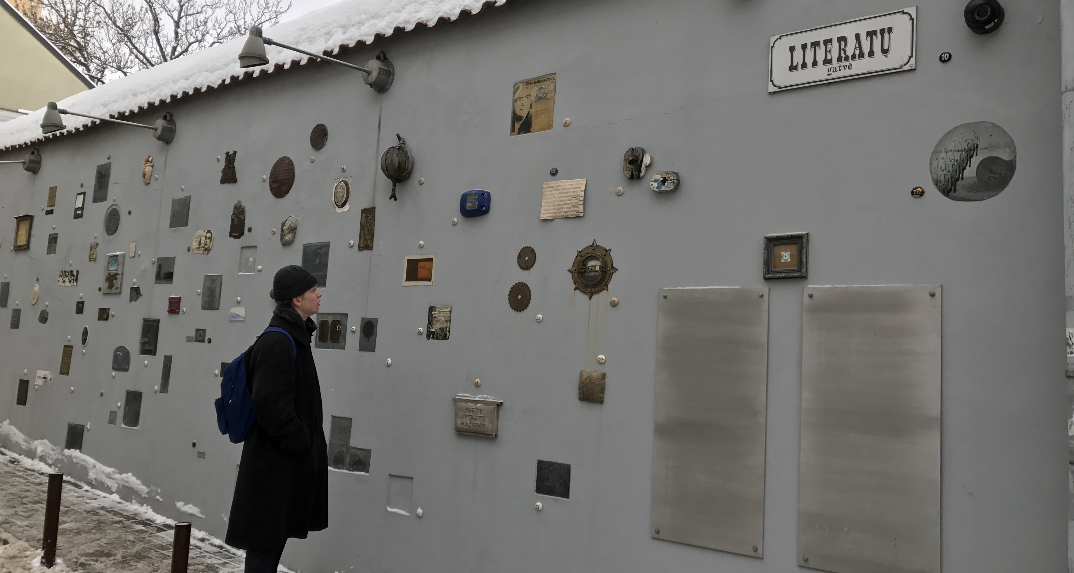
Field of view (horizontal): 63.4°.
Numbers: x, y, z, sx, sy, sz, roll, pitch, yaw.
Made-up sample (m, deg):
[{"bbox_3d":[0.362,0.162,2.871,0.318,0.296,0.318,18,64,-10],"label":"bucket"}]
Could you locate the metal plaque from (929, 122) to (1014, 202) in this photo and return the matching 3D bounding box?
[{"bbox_3d":[1.562,-0.446,3.115,0.282,0.290,0.020,-1,-6,38],"label":"metal plaque"}]

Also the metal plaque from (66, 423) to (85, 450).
[{"bbox_3d":[-3.789,1.250,7.145,0.293,0.229,0.020,-1,-6,38],"label":"metal plaque"}]

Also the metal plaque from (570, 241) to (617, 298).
[{"bbox_3d":[0.278,-0.077,4.089,0.263,0.281,0.060,-1,-6,38],"label":"metal plaque"}]

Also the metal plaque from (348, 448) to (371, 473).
[{"bbox_3d":[-1.026,1.010,5.043,0.180,0.139,0.020,-1,-7,38],"label":"metal plaque"}]

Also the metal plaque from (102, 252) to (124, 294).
[{"bbox_3d":[-3.373,-0.096,6.957,0.294,0.317,0.030,-1,-6,38],"label":"metal plaque"}]

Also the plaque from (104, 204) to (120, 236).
[{"bbox_3d":[-3.623,-0.558,7.403,0.250,0.245,0.020,-1,-6,38],"label":"plaque"}]

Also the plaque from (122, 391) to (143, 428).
[{"bbox_3d":[-3.217,0.974,6.889,0.256,0.284,0.020,-1,-6,38],"label":"plaque"}]

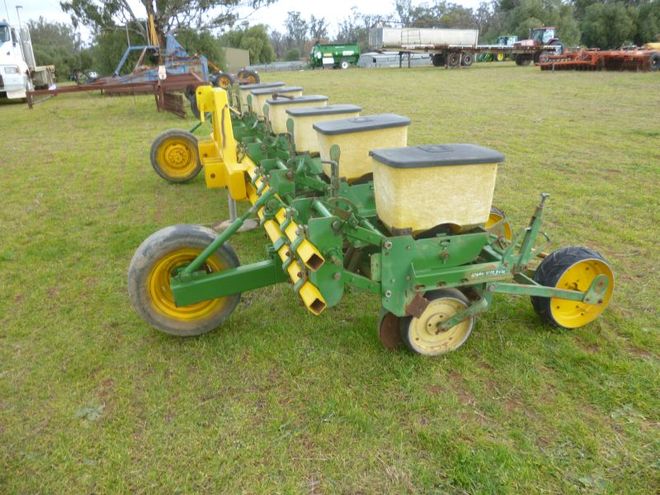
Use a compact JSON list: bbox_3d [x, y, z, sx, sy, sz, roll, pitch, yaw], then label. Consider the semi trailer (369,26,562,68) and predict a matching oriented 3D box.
[{"bbox_3d":[10.581,-15.739,42.158,14.600,2.850,2.500,-4,21,-11],"label":"semi trailer"}]

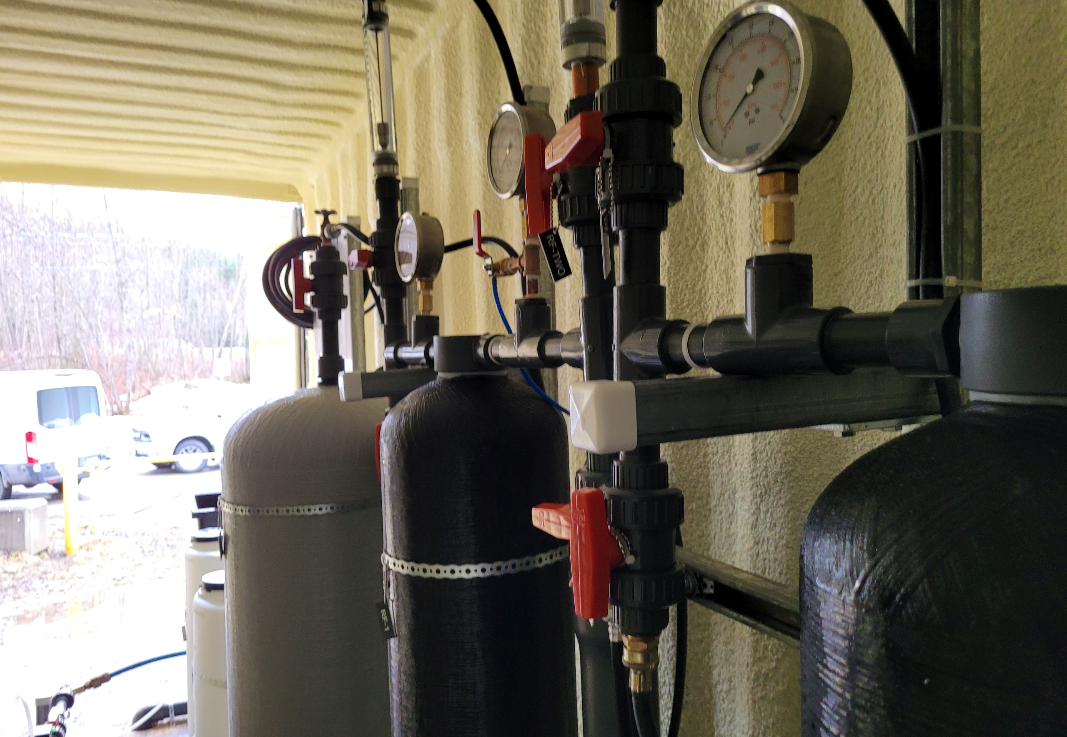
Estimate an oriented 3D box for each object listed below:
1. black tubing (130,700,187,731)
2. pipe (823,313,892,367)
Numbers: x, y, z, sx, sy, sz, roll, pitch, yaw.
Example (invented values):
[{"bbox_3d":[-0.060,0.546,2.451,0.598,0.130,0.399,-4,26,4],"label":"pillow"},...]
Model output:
[{"bbox_3d":[-1.380,1.308,3.020,0.270,0.070,0.150,-2,1,-26],"label":"black tubing"},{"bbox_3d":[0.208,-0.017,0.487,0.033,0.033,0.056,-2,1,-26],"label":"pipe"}]

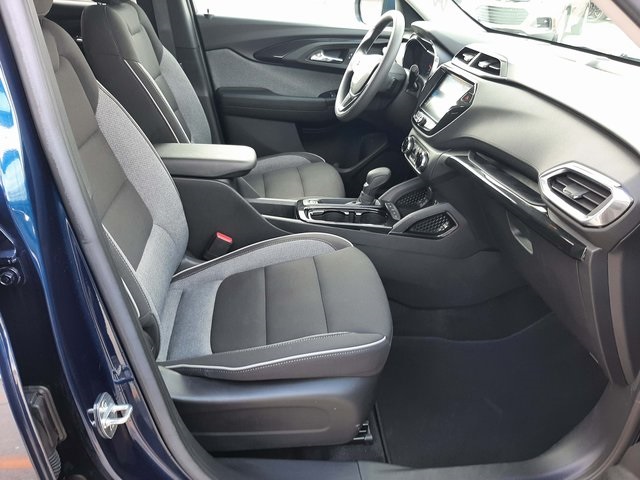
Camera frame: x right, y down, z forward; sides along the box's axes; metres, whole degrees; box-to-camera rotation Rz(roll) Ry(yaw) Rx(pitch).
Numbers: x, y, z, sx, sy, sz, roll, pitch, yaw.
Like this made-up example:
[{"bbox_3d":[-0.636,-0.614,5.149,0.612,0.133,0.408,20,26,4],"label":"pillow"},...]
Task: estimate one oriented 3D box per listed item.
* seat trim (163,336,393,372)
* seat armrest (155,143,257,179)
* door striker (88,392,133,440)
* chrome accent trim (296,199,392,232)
[{"bbox_3d":[-0.083,0.214,0.873,0.405,0.043,0.050,1,27,-7],"label":"seat trim"},{"bbox_3d":[-0.306,-0.209,1.266,0.290,0.066,0.135,1,27,-7],"label":"seat armrest"},{"bbox_3d":[-0.298,0.255,0.693,0.053,0.080,0.044,1,27,-7],"label":"door striker"},{"bbox_3d":[0.065,-0.070,1.375,0.250,0.030,0.175,1,27,-7],"label":"chrome accent trim"}]

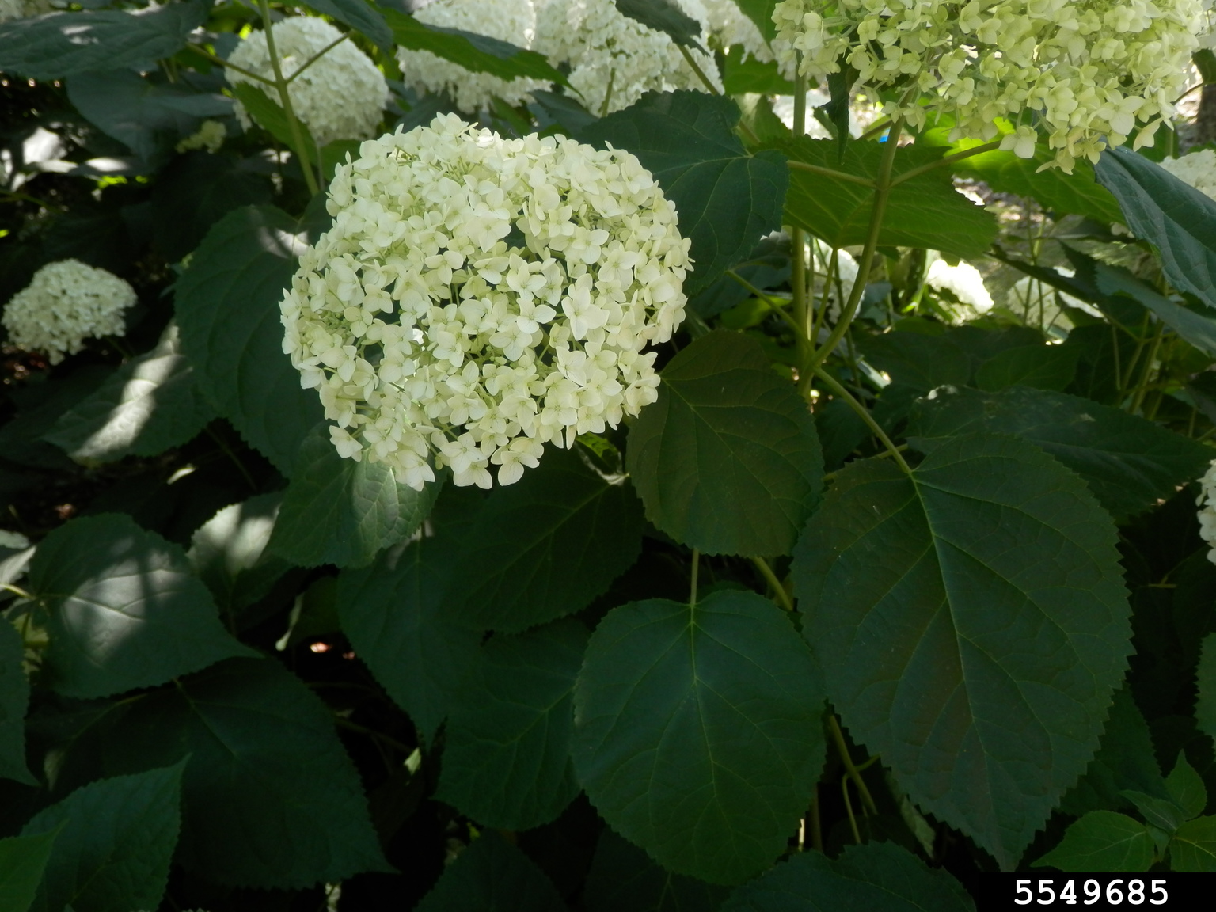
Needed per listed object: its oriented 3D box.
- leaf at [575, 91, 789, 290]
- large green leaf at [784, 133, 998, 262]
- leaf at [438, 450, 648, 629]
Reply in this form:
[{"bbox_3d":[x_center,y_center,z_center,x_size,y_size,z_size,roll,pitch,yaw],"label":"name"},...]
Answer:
[{"bbox_3d":[0.032,-0.146,0.580,0.137,0.116,0.030,-13,-12,0],"label":"leaf"},{"bbox_3d":[0.166,-0.154,0.630,0.130,0.125,0.035,1,64,-3],"label":"large green leaf"},{"bbox_3d":[-0.037,0.047,0.550,0.128,0.025,0.080,-39,75,-17],"label":"leaf"}]

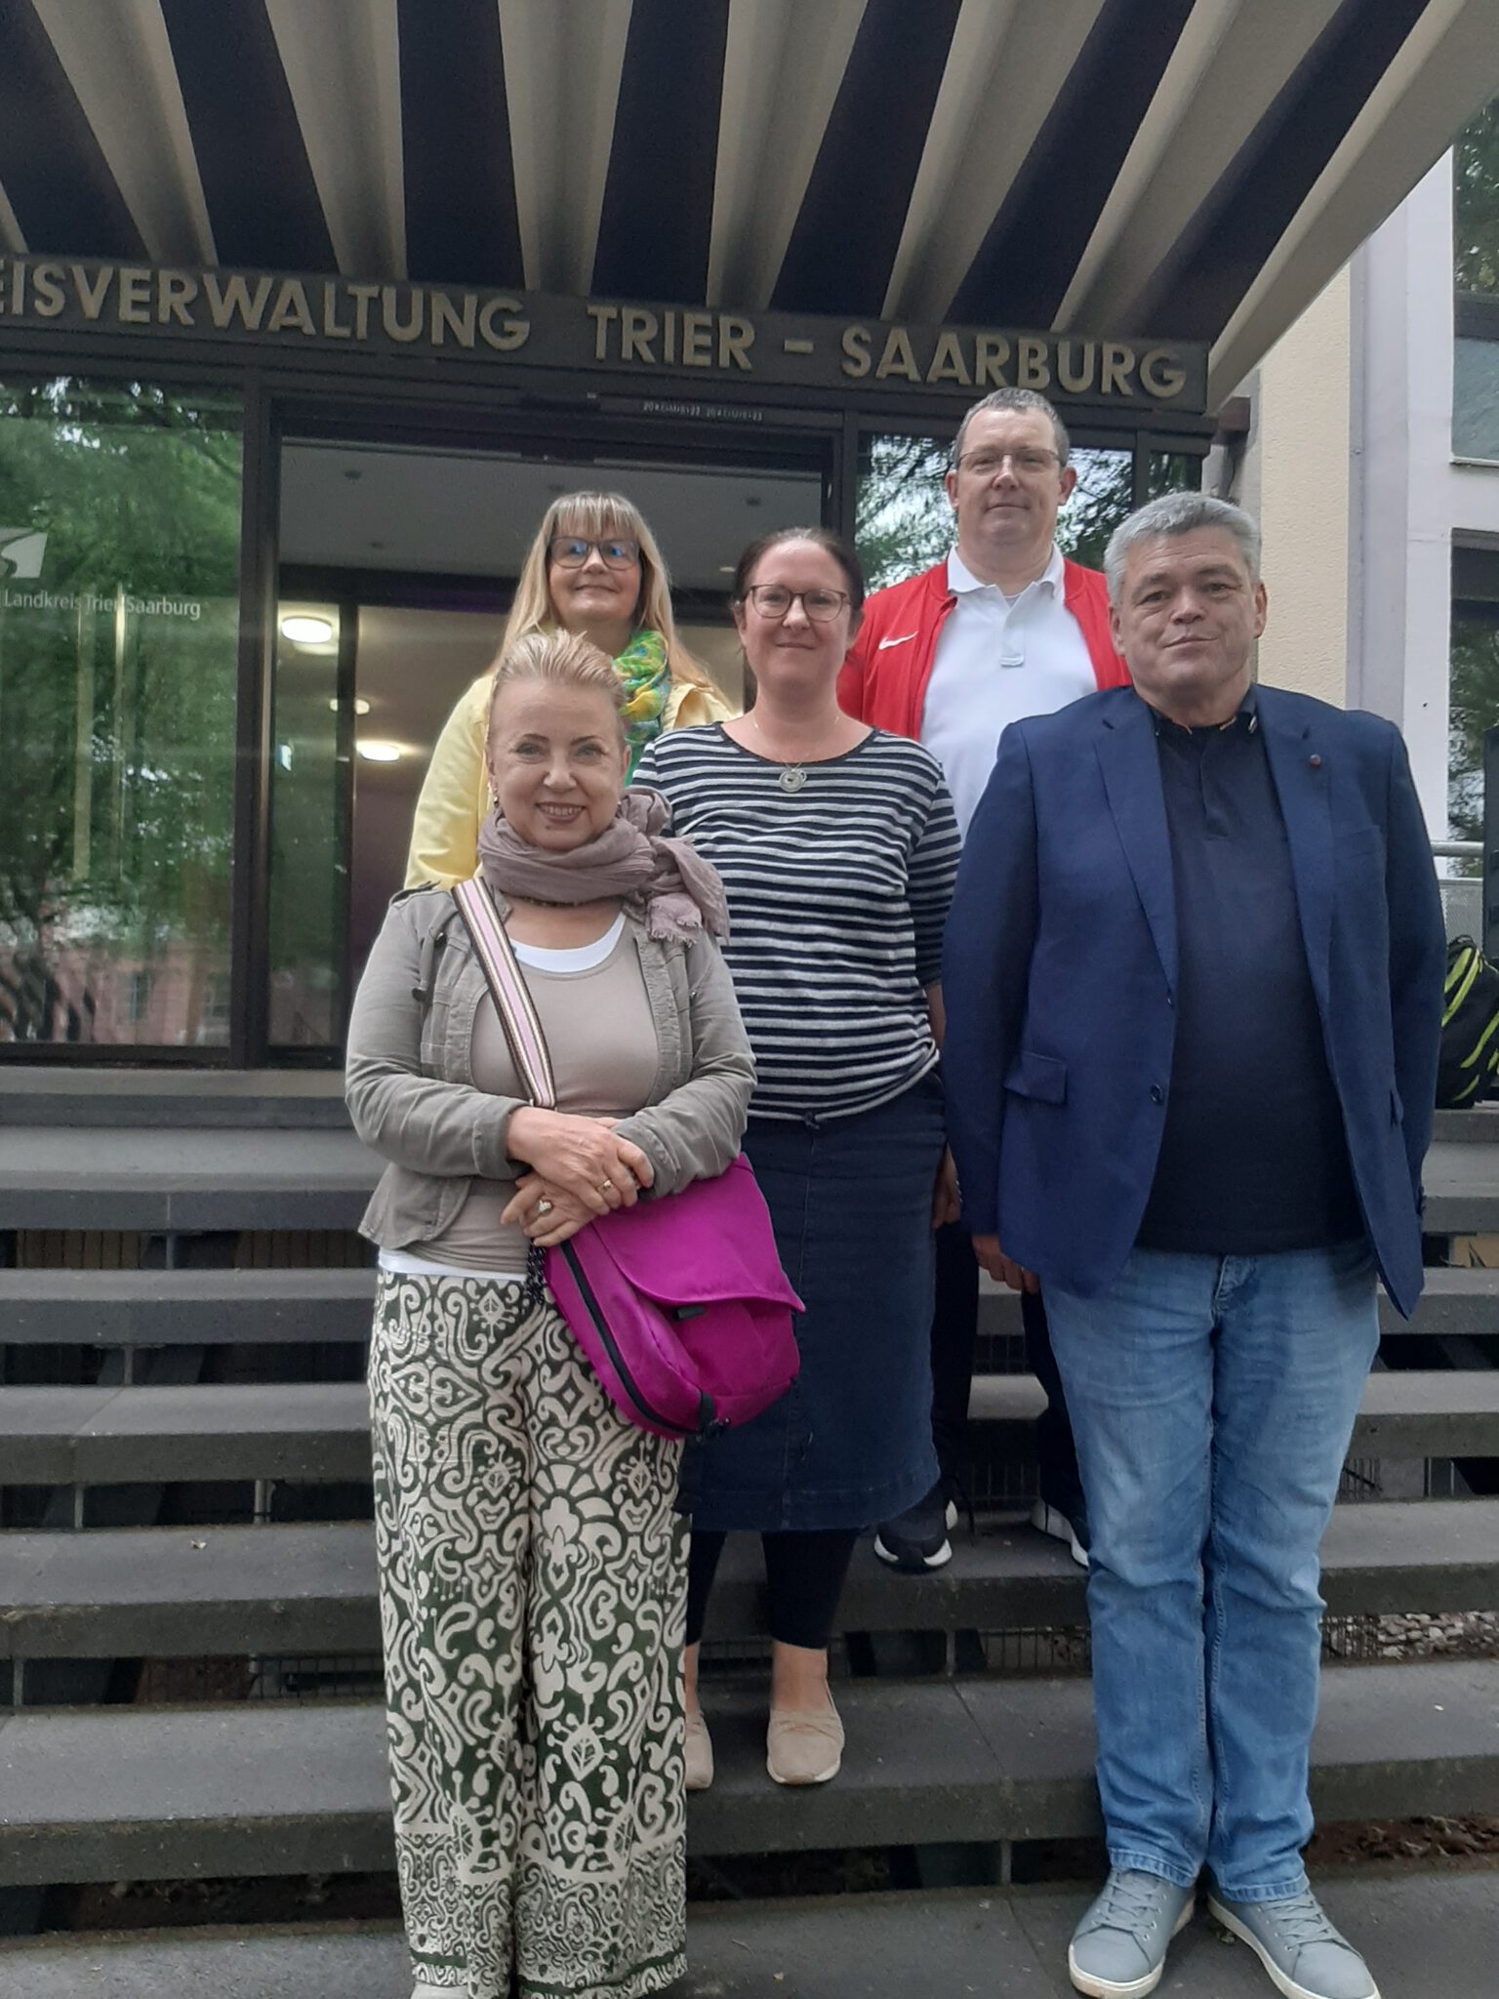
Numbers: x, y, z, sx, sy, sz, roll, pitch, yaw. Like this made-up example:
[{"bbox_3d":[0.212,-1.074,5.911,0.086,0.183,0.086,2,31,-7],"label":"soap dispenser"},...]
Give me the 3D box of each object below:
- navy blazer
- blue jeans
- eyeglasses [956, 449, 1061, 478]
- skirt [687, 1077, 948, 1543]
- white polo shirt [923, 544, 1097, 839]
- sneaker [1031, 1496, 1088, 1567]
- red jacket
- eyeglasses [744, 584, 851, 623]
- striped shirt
[{"bbox_3d":[0.537,-0.003,1.900,0.590,0.760,0.330,1,0,8],"label":"navy blazer"},{"bbox_3d":[0.556,0.660,1.910,0.420,0.890,0.300,1,0,6],"label":"blue jeans"},{"bbox_3d":[0.404,-0.805,2.400,0.150,0.041,0.140,1,0,11],"label":"eyeglasses"},{"bbox_3d":[0.045,0.385,2.130,0.450,0.610,0.330,1,0,-3],"label":"skirt"},{"bbox_3d":[0.405,-0.355,2.460,0.520,0.720,0.290,1,0,6],"label":"white polo shirt"},{"bbox_3d":[0.545,0.795,2.430,0.110,0.110,0.300,1,0,-20],"label":"sneaker"},{"bbox_3d":[0.405,-0.350,2.470,0.580,0.700,0.320,1,0,6],"label":"red jacket"},{"bbox_3d":[0.068,-0.524,2.110,0.138,0.047,0.140,3,0,1],"label":"eyeglasses"},{"bbox_3d":[0.060,-0.110,2.130,0.460,0.550,0.300,1,0,-2],"label":"striped shirt"}]

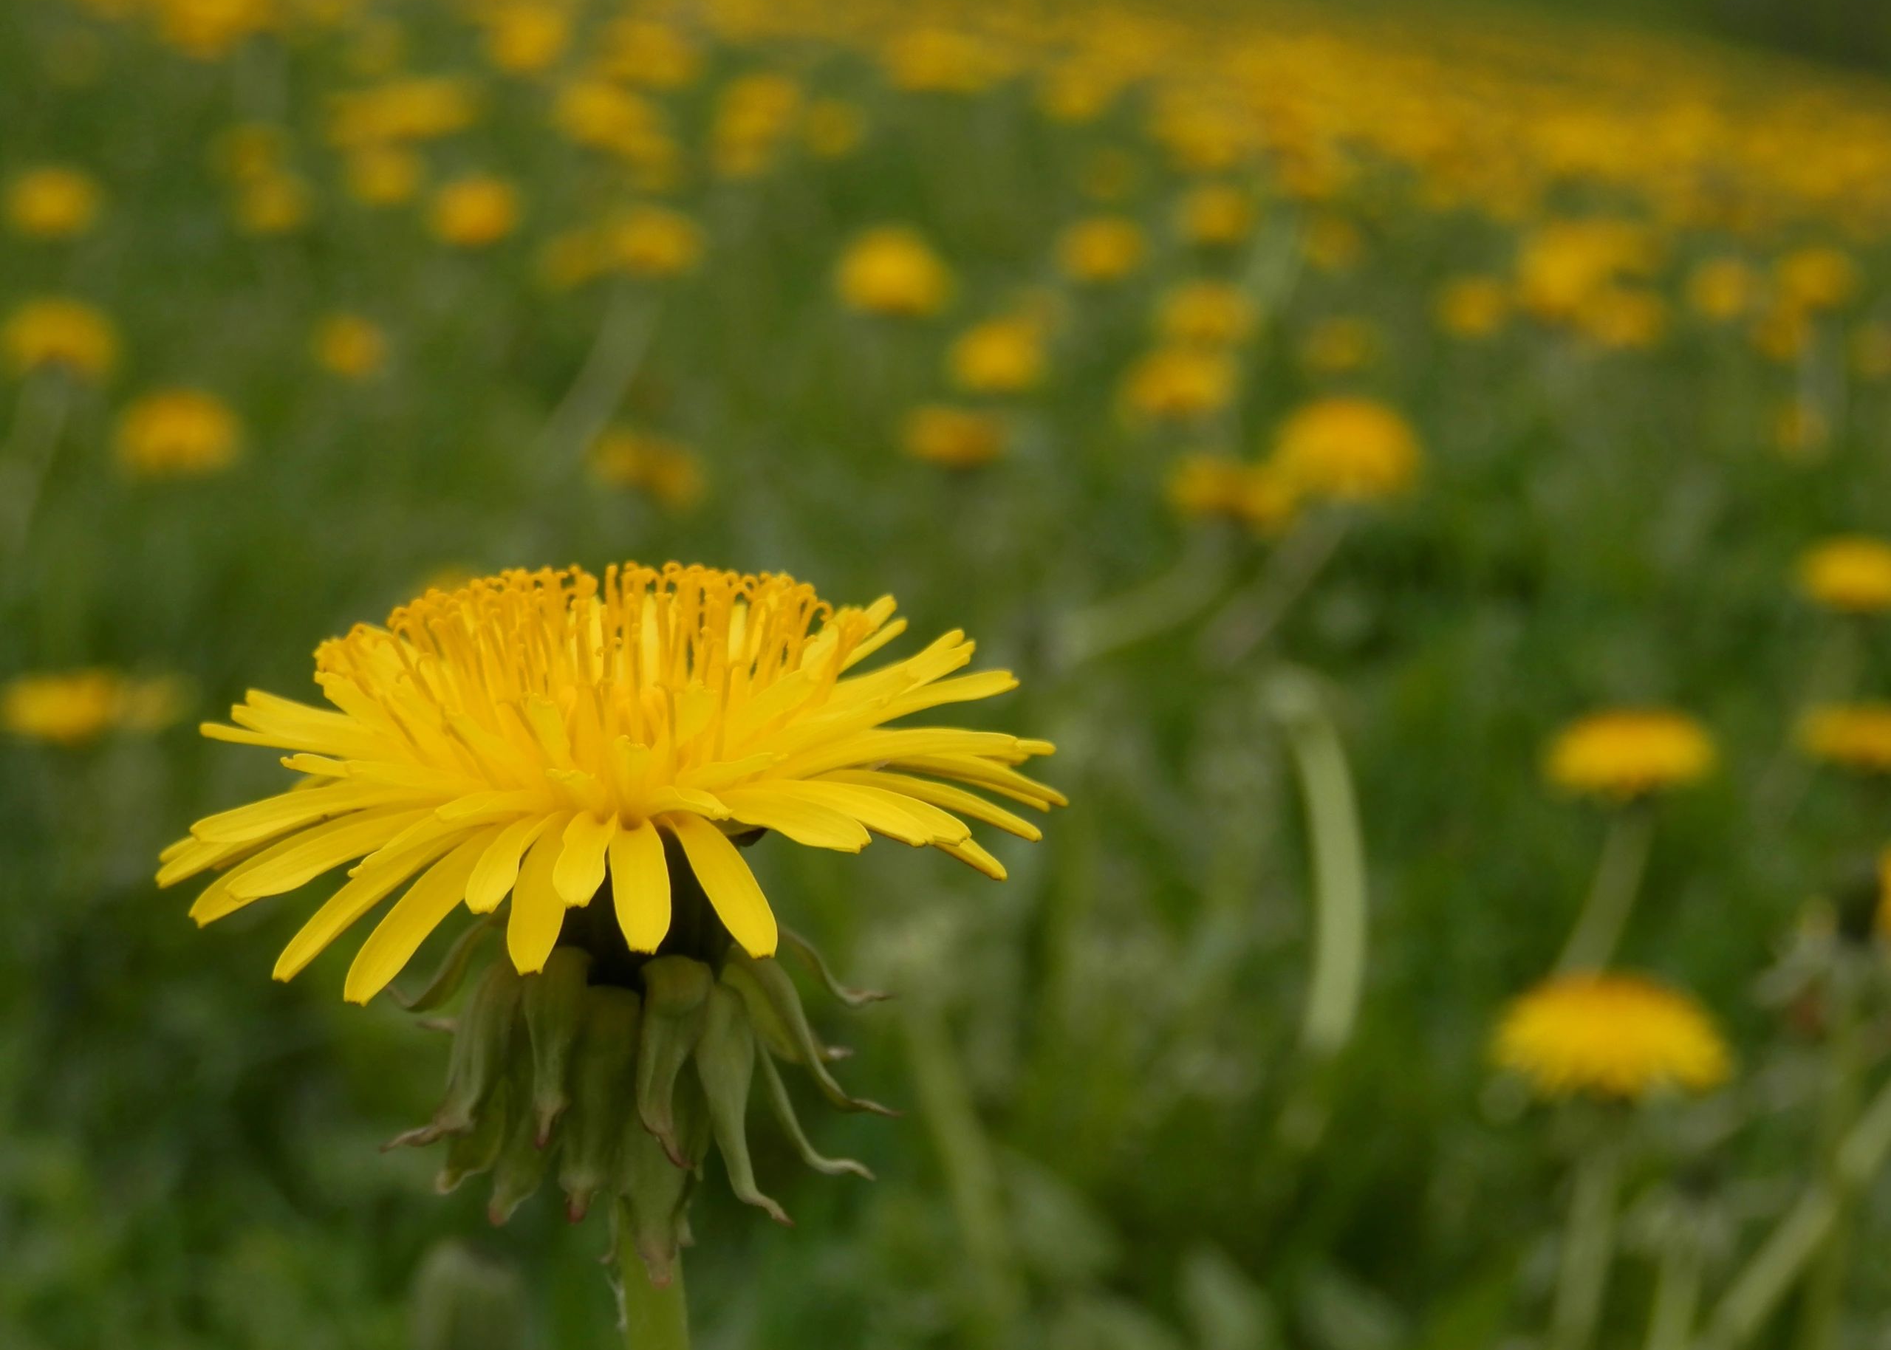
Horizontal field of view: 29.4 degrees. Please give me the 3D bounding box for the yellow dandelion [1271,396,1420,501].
[{"bbox_3d":[0.115,-0.065,1.040,0.041,0.025,0.041,0,10,0],"label":"yellow dandelion"}]

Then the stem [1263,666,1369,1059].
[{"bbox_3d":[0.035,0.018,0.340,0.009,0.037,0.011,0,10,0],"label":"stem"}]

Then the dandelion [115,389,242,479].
[{"bbox_3d":[-0.263,-0.083,1.240,0.041,0.024,0.041,0,10,0],"label":"dandelion"}]

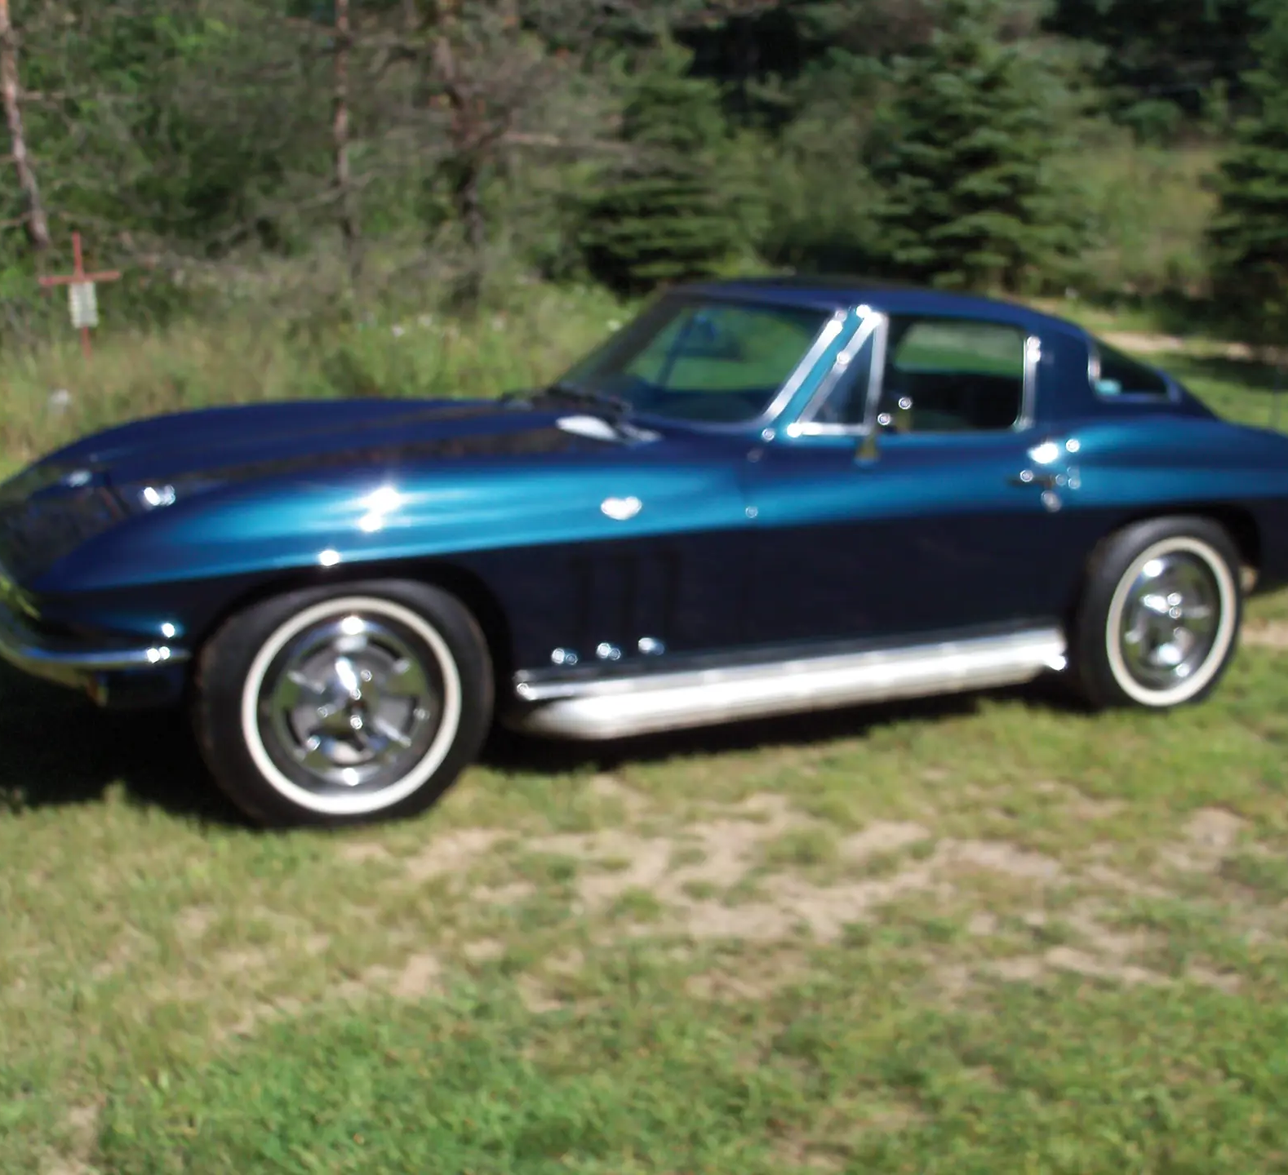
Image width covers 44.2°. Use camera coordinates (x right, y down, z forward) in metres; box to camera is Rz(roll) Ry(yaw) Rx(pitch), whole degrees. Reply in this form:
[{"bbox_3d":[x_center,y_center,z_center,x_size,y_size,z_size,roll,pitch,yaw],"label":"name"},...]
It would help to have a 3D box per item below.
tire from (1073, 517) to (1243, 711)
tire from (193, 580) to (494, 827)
[{"bbox_3d":[1.528,0.085,4.805,0.670,0.670,0.200,-4,13,-27],"label":"tire"},{"bbox_3d":[-0.697,0.253,3.699,0.670,0.670,0.200,-3,13,-22],"label":"tire"}]

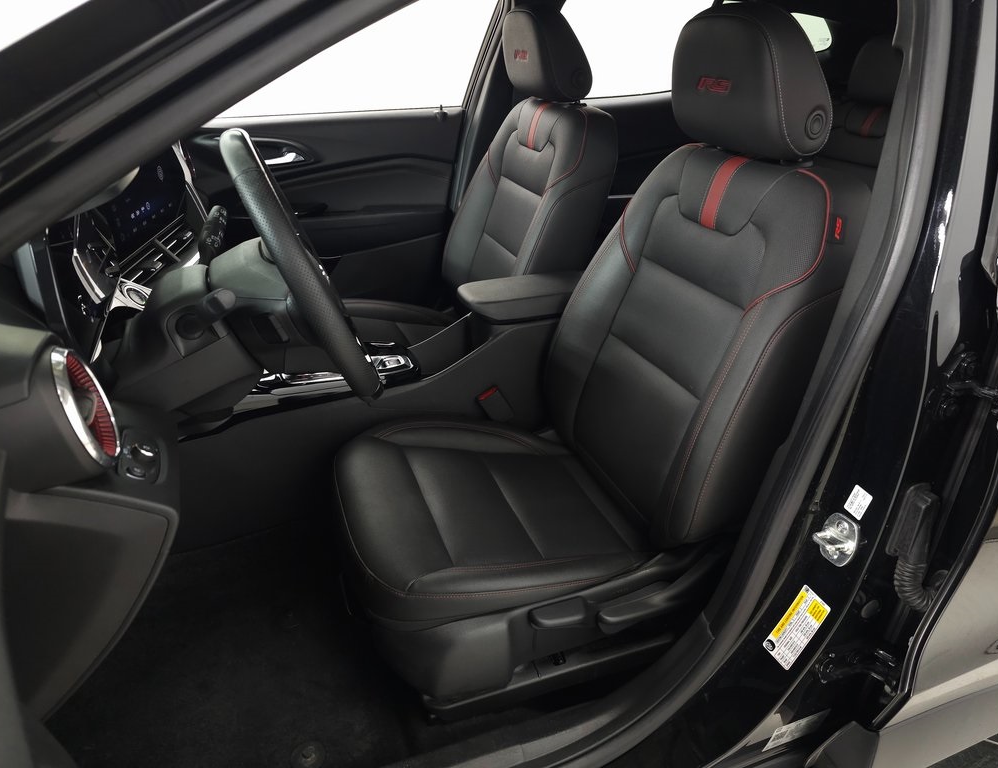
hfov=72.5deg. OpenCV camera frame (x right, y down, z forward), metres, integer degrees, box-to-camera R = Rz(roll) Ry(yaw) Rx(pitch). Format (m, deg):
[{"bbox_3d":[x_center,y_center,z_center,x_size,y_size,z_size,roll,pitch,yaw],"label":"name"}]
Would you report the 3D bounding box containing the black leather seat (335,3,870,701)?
[{"bbox_3d":[0.103,-0.068,1.060,0.770,0.920,0.540,-10,31,-18],"label":"black leather seat"}]

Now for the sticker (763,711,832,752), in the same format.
[{"bbox_3d":[0.414,0.477,0.941,0.100,0.045,0.004,-10,31,-18],"label":"sticker"}]

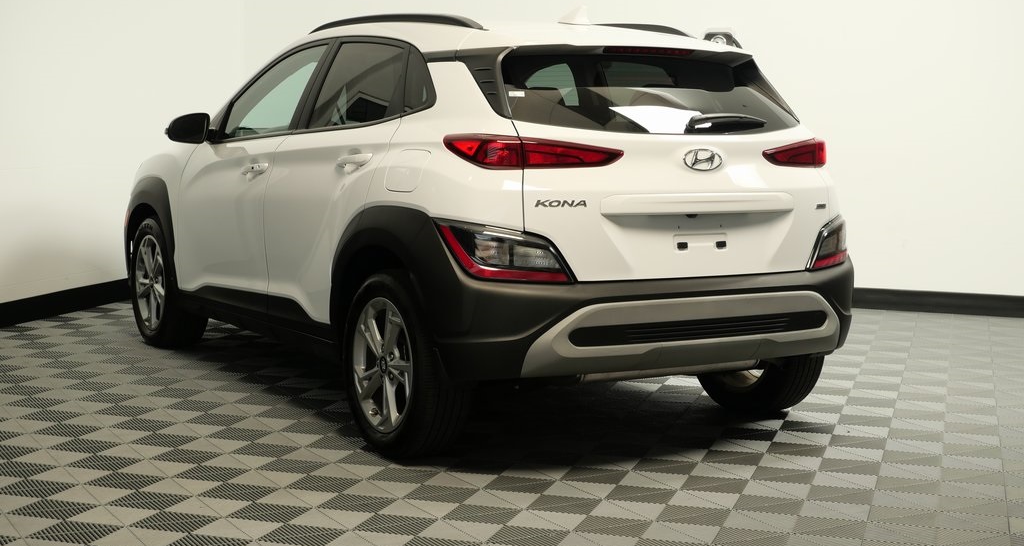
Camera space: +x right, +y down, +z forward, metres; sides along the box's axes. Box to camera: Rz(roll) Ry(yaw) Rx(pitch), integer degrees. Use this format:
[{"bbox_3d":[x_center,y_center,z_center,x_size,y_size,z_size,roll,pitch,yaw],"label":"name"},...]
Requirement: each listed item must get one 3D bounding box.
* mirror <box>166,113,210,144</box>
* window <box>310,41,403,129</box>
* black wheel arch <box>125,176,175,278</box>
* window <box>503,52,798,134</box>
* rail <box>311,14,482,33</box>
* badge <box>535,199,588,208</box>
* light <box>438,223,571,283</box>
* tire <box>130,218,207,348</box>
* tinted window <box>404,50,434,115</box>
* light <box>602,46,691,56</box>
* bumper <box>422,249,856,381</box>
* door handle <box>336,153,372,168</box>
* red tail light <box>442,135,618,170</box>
[{"bbox_3d":[-1.411,-0.639,5.976,0.215,0.145,0.150,-3,7,-32],"label":"mirror"},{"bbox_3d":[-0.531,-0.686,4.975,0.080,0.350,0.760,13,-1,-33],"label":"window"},{"bbox_3d":[-1.770,-0.223,6.792,0.140,0.530,0.930,-3,7,-32],"label":"black wheel arch"},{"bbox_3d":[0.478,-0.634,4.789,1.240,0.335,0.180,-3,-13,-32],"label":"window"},{"bbox_3d":[-0.481,-0.949,5.271,0.080,0.090,1.420,-3,7,-32],"label":"rail"},{"bbox_3d":[0.157,-0.220,4.319,0.168,0.026,0.012,0,6,-13],"label":"badge"},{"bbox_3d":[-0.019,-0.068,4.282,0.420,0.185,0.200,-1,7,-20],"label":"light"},{"bbox_3d":[-1.737,0.045,6.893,0.215,0.668,0.668,-3,7,-32],"label":"tire"},{"bbox_3d":[-0.329,-0.665,4.671,0.075,0.250,0.350,13,-1,-33],"label":"tinted window"},{"bbox_3d":[0.479,-0.781,4.778,0.410,0.035,0.050,-3,7,-32],"label":"light"},{"bbox_3d":[0.568,0.127,4.701,1.770,0.410,0.400,-3,7,-32],"label":"bumper"},{"bbox_3d":[-0.569,-0.405,4.911,0.050,0.047,0.250,-3,7,-32],"label":"door handle"},{"bbox_3d":[0.076,-0.388,4.407,0.571,0.110,0.159,0,6,-14],"label":"red tail light"}]

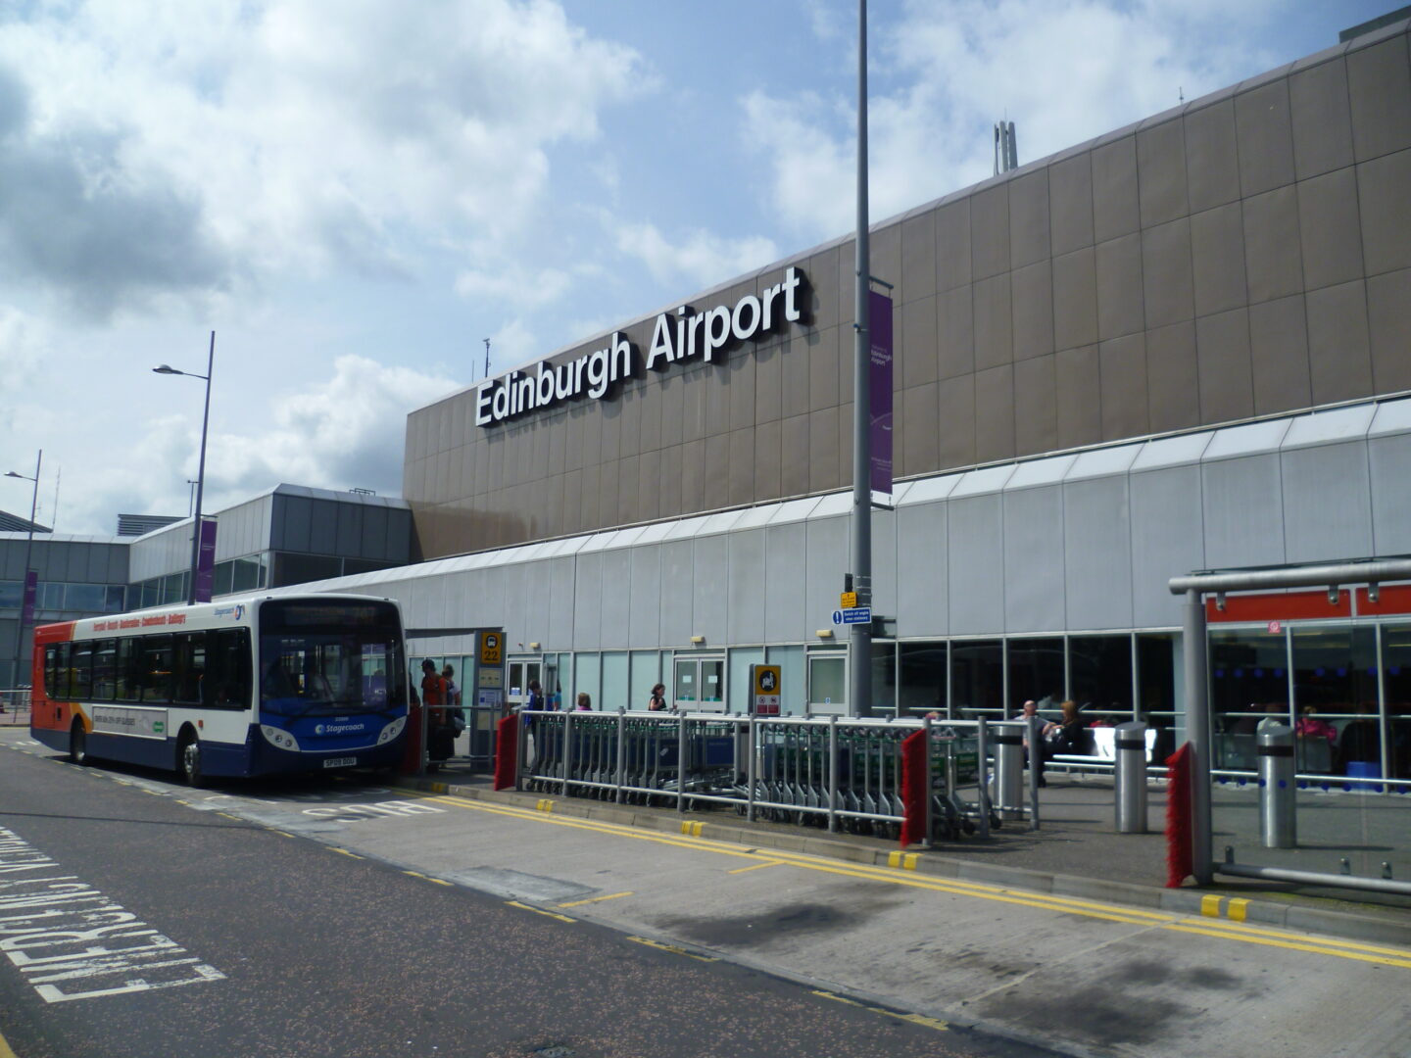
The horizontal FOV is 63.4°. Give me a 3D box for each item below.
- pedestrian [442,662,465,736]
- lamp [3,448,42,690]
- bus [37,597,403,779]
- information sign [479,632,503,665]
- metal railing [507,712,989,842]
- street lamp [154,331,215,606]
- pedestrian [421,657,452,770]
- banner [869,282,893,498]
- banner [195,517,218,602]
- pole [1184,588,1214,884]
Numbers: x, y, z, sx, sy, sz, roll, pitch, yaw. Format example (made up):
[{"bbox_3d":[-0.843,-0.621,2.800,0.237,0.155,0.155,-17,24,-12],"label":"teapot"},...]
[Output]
[{"bbox_3d":[-4.656,3.482,20.935,0.500,1.840,0.450,-6,-11,40],"label":"pedestrian"},{"bbox_3d":[-35.304,2.540,57.695,1.950,13.400,0.400,9,-11,-40],"label":"lamp"},{"bbox_3d":[-9.596,3.030,21.407,2.500,2.900,12.100,9,-12,-42],"label":"bus"},{"bbox_3d":[-4.018,2.253,21.500,0.430,0.600,0.080,9,-11,-40],"label":"information sign"},{"bbox_3d":[0.205,2.878,14.161,1.300,1.210,7.200,9,-11,-40],"label":"metal railing"},{"bbox_3d":[-17.470,-0.177,37.209,1.950,13.400,0.400,9,-11,-40],"label":"street lamp"},{"bbox_3d":[-4.738,3.279,19.824,0.550,1.900,0.420,-2,-9,23],"label":"pedestrian"},{"bbox_3d":[2.457,-1.919,16.020,0.520,2.860,0.040,9,-11,-40],"label":"banner"},{"bbox_3d":[-16.554,1.076,37.840,0.520,2.720,0.040,9,-11,-40],"label":"banner"},{"bbox_3d":[3.916,1.653,9.080,0.165,2.310,0.165,9,-11,-40],"label":"pole"}]

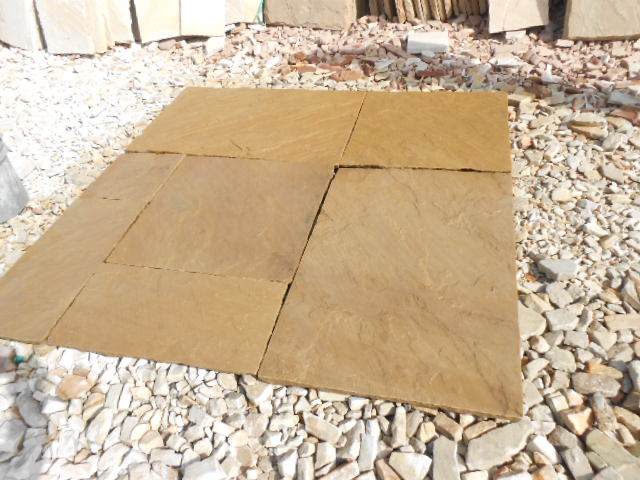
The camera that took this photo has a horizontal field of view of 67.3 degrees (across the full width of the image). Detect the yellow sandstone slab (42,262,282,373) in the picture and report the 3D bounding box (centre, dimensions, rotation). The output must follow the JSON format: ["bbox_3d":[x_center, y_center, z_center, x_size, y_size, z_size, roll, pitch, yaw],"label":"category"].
[{"bbox_3d":[-0.407,0.207,1.335,0.597,0.021,0.295,5,45,12],"label":"yellow sandstone slab"}]

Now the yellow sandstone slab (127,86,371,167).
[{"bbox_3d":[-0.293,-0.506,2.082,0.892,0.021,0.585,6,44,14],"label":"yellow sandstone slab"}]

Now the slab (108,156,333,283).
[{"bbox_3d":[-0.310,-0.096,1.641,0.601,0.021,0.588,5,45,14],"label":"slab"}]

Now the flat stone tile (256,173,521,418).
[{"bbox_3d":[0.247,0.059,1.386,0.591,0.021,0.873,4,44,16],"label":"flat stone tile"}]

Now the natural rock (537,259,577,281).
[{"bbox_3d":[0.643,0.080,1.304,0.090,0.034,0.056,5,44,15],"label":"natural rock"}]

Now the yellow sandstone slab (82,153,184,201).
[{"bbox_3d":[-0.705,-0.241,1.860,0.289,0.021,0.301,4,44,15],"label":"yellow sandstone slab"}]

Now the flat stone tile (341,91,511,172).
[{"bbox_3d":[0.425,-0.436,1.890,0.597,0.021,0.579,5,44,15],"label":"flat stone tile"}]

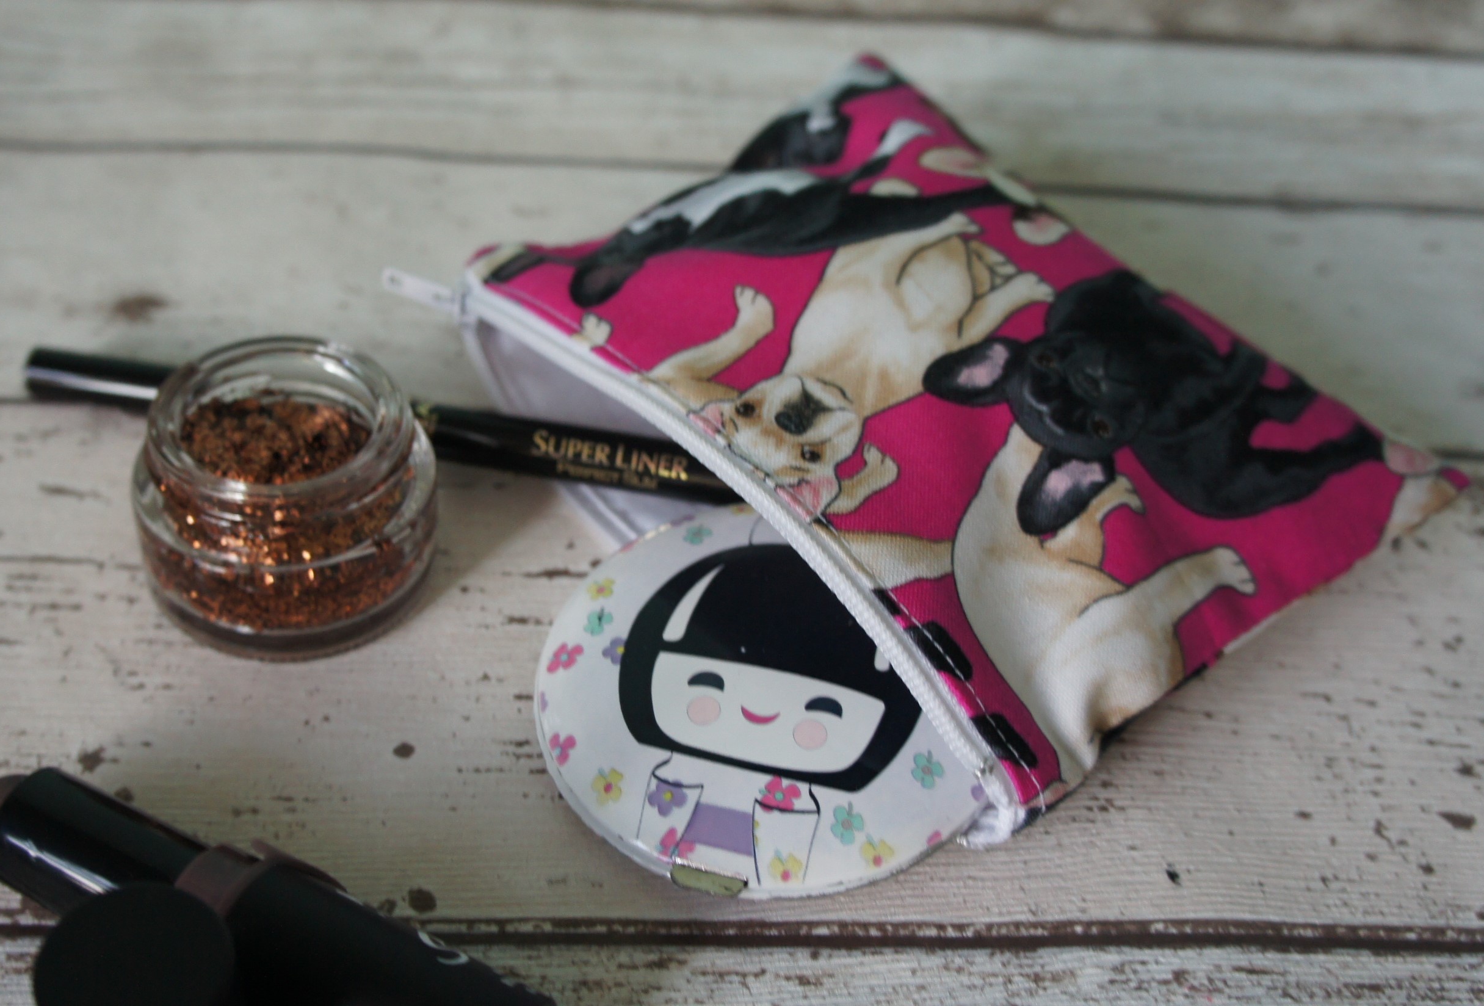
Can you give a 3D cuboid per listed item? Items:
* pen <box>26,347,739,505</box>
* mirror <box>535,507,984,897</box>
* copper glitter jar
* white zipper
[{"bbox_3d":[-0.054,-0.011,0.212,0.138,0.011,0.011,9,43,4],"label":"pen"},{"bbox_3d":[0.004,0.027,0.181,0.066,0.008,0.066,2,45,-3],"label":"mirror"},{"bbox_3d":[-0.067,-0.002,0.188,0.042,0.030,0.042,6,43,-6],"label":"copper glitter jar"},{"bbox_3d":[-0.014,-0.003,0.202,0.020,0.022,0.150,-27,53,-31],"label":"white zipper"}]

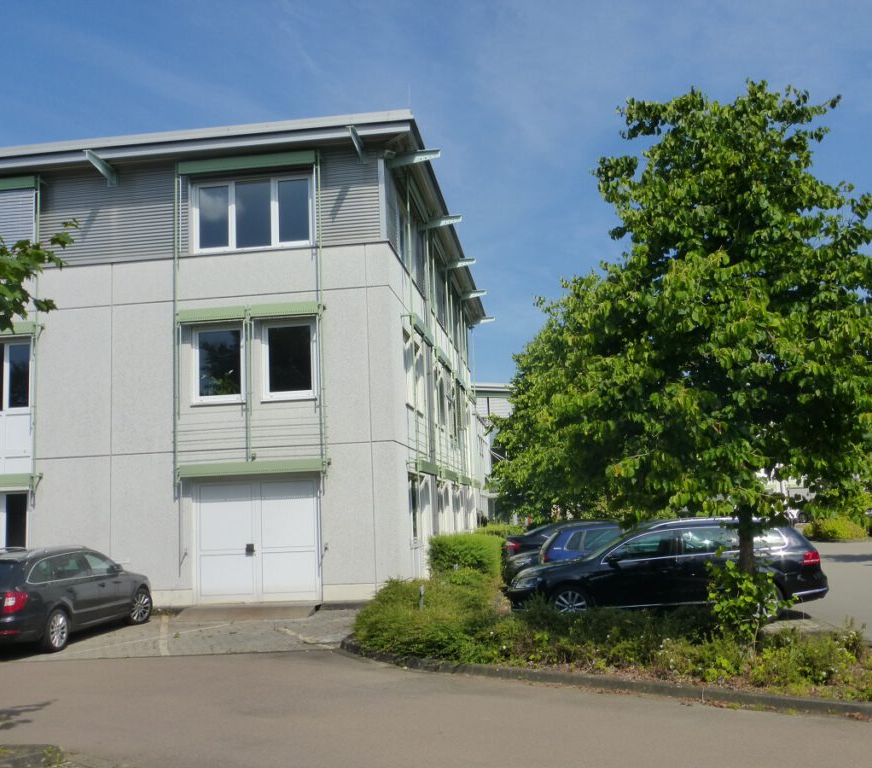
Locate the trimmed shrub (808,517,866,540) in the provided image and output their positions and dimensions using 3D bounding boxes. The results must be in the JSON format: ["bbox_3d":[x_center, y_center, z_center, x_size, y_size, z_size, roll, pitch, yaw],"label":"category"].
[{"bbox_3d":[14.802,5.354,32.798,2.050,0.920,1.800,-3,-8,7],"label":"trimmed shrub"}]

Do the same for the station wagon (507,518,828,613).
[{"bbox_3d":[3.407,2.841,13.678,4.770,1.510,1.830,-3,-8,3],"label":"station wagon"}]

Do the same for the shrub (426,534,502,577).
[{"bbox_3d":[0.639,3.803,18.323,1.250,1.160,3.000,-3,-8,7],"label":"shrub"}]

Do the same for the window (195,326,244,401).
[{"bbox_3d":[-4.771,-0.424,19.581,1.143,1.722,0.130,-3,-8,7],"label":"window"}]

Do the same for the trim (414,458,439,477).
[{"bbox_3d":[-0.175,2.118,22.125,0.200,0.264,3.390,-3,-8,7],"label":"trim"}]

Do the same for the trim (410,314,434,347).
[{"bbox_3d":[-0.301,-1.298,22.144,0.160,0.274,3.244,-3,-8,7],"label":"trim"}]

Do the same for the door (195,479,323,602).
[{"bbox_3d":[-3.791,3.307,18.896,2.734,2.598,0.130,-3,-8,7],"label":"door"}]

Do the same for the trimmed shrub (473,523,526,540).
[{"bbox_3d":[2.055,5.242,28.831,1.500,1.190,5.000,-3,-8,7],"label":"trimmed shrub"}]

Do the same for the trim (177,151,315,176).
[{"bbox_3d":[-4.209,-4.896,19.665,3.161,0.291,0.160,-3,-8,7],"label":"trim"}]

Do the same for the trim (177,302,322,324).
[{"bbox_3d":[-4.044,-1.542,19.191,3.218,0.282,0.160,-3,-8,7],"label":"trim"}]

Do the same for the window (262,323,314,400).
[{"bbox_3d":[-3.204,-0.527,19.300,1.152,1.698,0.120,-3,-8,7],"label":"window"}]

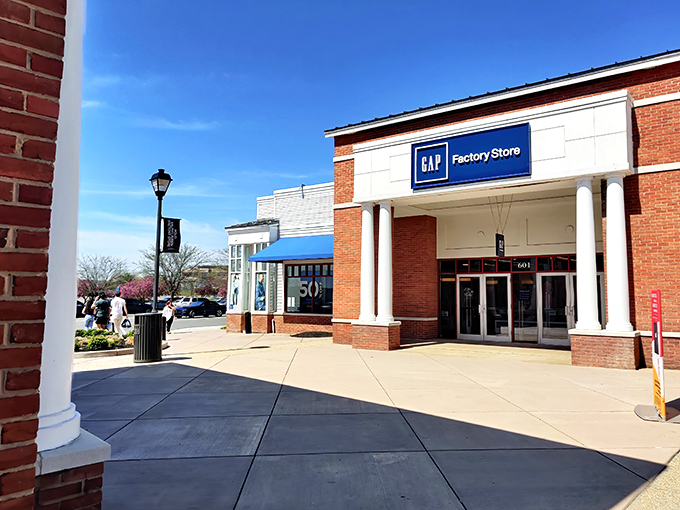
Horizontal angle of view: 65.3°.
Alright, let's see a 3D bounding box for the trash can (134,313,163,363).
[{"bbox_3d":[-4.263,1.844,11.817,0.570,1.030,0.570,3,-5,-29],"label":"trash can"}]

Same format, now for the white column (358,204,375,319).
[{"bbox_3d":[0.805,0.196,15.362,0.470,3.483,0.470,1,-5,0],"label":"white column"}]

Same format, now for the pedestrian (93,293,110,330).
[{"bbox_3d":[-8.705,2.195,19.400,0.580,1.680,0.420,3,-5,-30],"label":"pedestrian"}]

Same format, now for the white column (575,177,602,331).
[{"bbox_3d":[5.362,-0.022,11.502,0.500,3.300,0.500,-3,-6,36],"label":"white column"}]

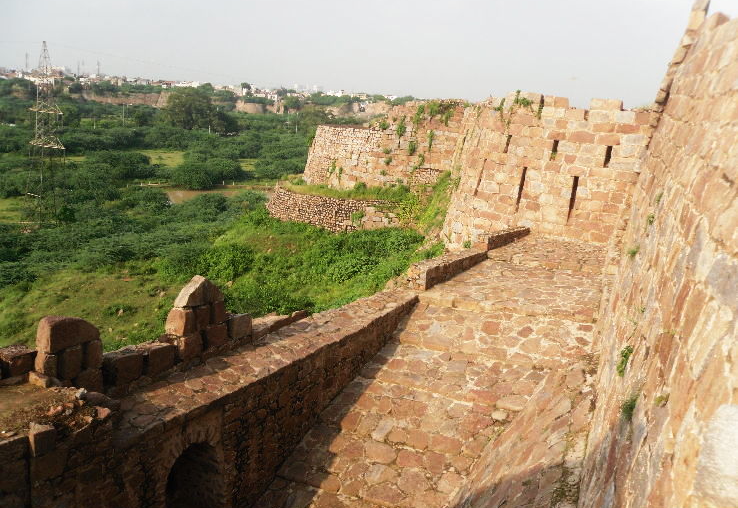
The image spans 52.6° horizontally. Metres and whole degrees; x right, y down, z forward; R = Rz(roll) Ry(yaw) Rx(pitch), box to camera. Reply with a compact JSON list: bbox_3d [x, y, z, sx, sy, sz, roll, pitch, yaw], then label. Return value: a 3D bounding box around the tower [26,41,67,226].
[{"bbox_3d":[-52.406,-19.114,120.028,8.000,29.200,4.200,9,13,21],"label":"tower"}]

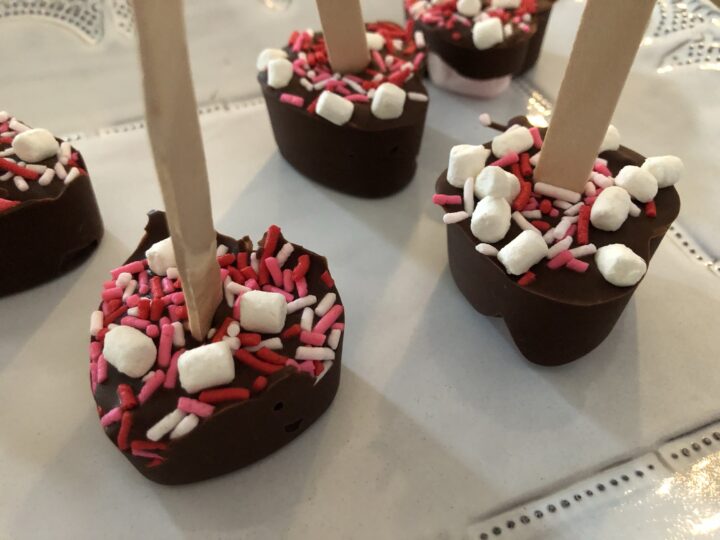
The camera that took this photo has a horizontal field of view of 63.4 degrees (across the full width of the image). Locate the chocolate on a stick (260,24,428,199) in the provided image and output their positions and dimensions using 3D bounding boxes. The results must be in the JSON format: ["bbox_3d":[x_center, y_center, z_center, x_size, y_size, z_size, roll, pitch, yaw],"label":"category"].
[{"bbox_3d":[-0.003,-0.042,0.151,0.042,0.024,0.044,0,51,-1],"label":"chocolate on a stick"}]

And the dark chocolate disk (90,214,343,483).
[{"bbox_3d":[-0.027,0.014,0.110,0.046,0.018,0.045,0,51,-1],"label":"dark chocolate disk"}]

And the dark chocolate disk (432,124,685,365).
[{"bbox_3d":[0.040,-0.008,0.126,0.047,0.022,0.050,0,51,-1],"label":"dark chocolate disk"}]

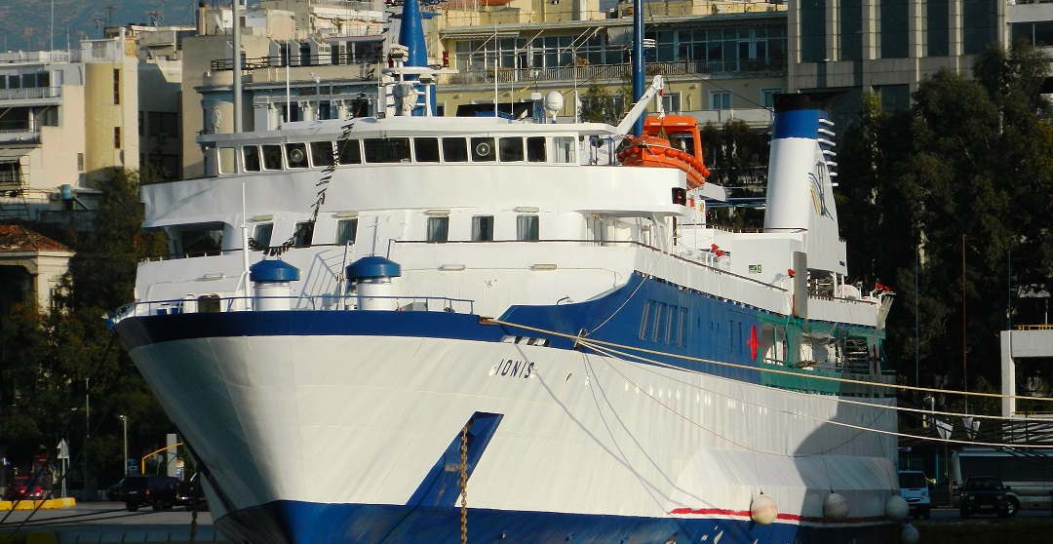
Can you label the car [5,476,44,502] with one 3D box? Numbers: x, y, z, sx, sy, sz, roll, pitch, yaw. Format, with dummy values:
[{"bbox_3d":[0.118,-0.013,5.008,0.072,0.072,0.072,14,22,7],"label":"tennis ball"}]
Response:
[{"bbox_3d":[-25.931,11.388,438.000,1.700,1.480,4.000,0,-1,-14],"label":"car"}]

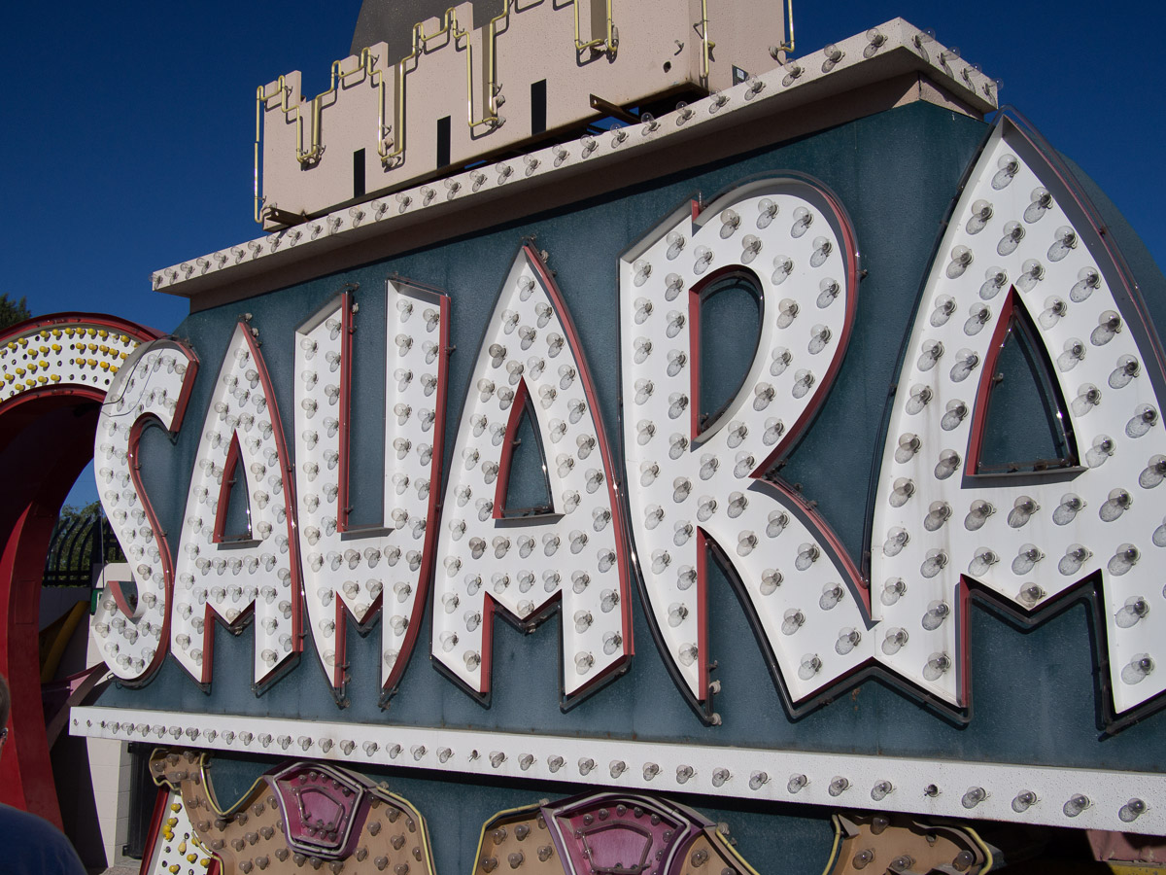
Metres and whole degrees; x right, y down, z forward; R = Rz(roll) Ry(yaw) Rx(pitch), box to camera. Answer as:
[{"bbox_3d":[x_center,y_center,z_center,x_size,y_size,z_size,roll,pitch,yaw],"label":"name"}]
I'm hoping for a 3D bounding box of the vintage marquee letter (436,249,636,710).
[{"bbox_3d":[-0.241,0.117,5.303,1.031,1.796,0.142,-8,-11,41],"label":"vintage marquee letter"}]

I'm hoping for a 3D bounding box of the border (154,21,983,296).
[{"bbox_3d":[-0.404,-1.005,5.872,4.355,0.098,0.680,-8,-11,41],"label":"border"}]

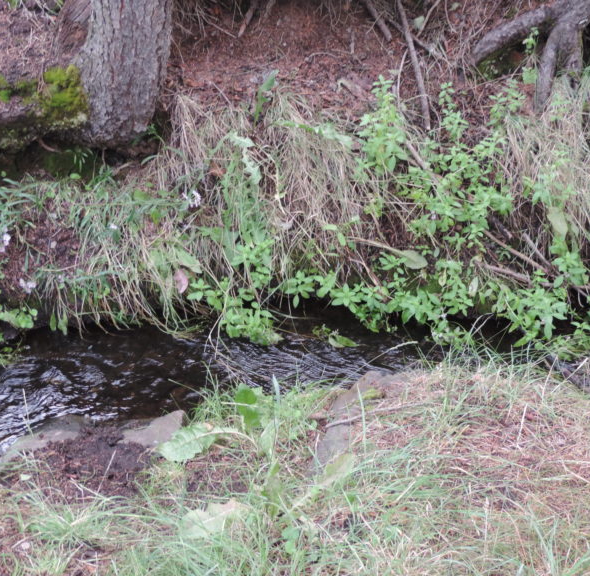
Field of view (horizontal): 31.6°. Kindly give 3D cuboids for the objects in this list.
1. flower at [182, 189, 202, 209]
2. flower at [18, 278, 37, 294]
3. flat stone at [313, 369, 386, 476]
[{"bbox_3d":[-0.328,-0.283,3.300,0.058,0.055,0.045,0,26,0],"label":"flower"},{"bbox_3d":[-0.808,-0.004,3.150,0.056,0.046,0.045,0,26,0],"label":"flower"},{"bbox_3d":[0.131,0.345,2.513,0.160,0.080,0.420,8,27,17],"label":"flat stone"}]

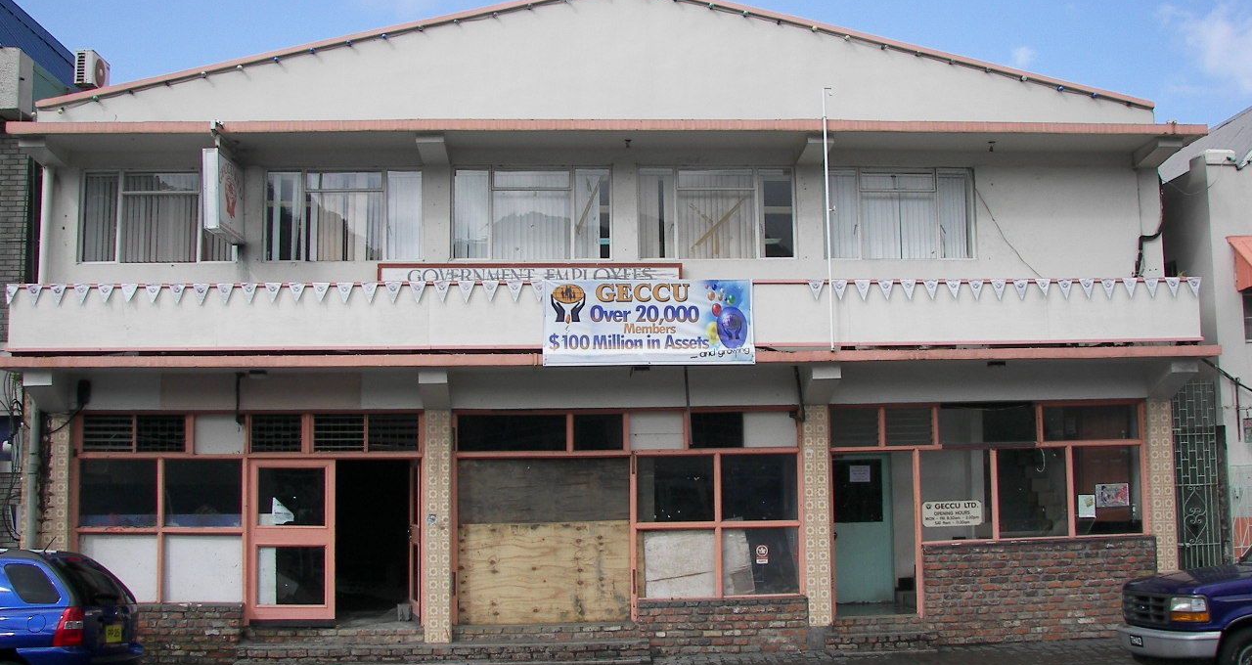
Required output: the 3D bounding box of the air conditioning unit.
[{"bbox_3d":[-8.875,-4.292,21.672,0.291,0.562,0.810,0,-6,-4],"label":"air conditioning unit"}]

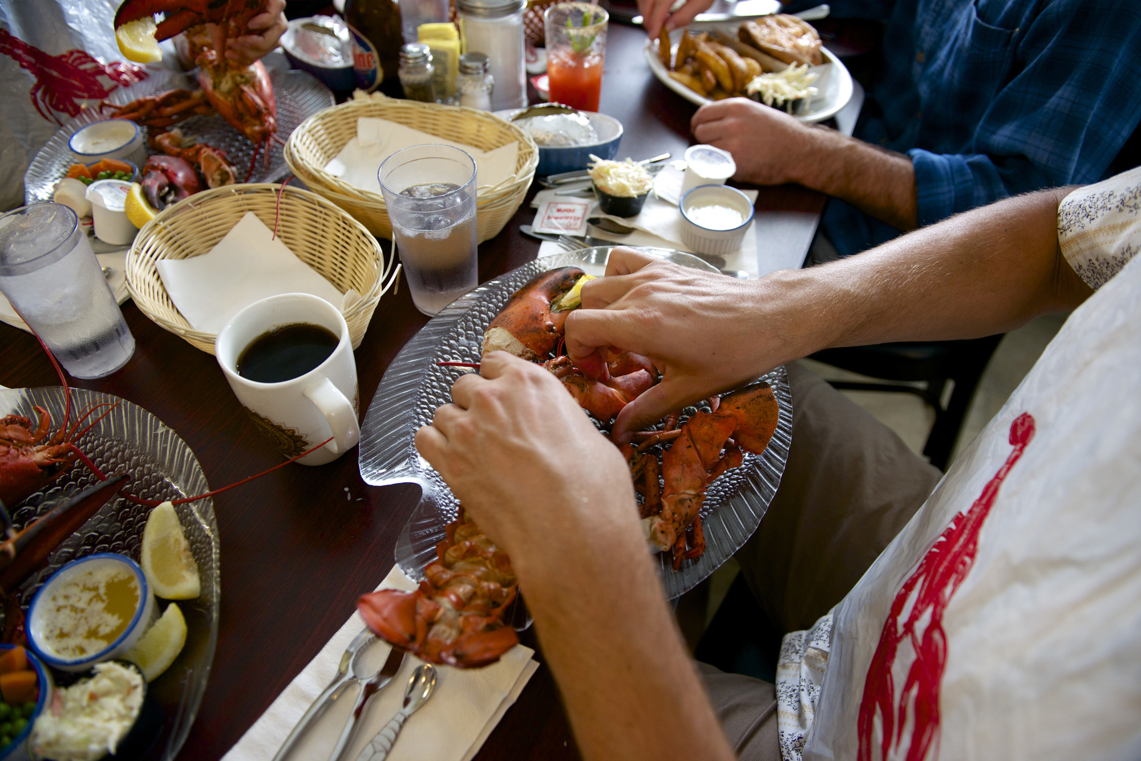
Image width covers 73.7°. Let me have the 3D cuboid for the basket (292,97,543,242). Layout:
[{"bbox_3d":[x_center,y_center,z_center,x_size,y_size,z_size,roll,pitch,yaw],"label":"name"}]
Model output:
[{"bbox_3d":[-0.151,-0.199,0.751,0.248,0.072,0.170,12,49,10],"label":"basket"}]

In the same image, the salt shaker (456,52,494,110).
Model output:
[{"bbox_3d":[-0.099,-0.304,0.815,0.041,0.087,0.041,1,50,0],"label":"salt shaker"}]

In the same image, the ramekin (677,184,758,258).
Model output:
[{"bbox_3d":[0.142,-0.155,0.742,0.073,0.037,0.073,1,49,0],"label":"ramekin"}]

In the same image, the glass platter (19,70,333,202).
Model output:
[{"bbox_3d":[-0.406,-0.243,0.814,0.298,0.028,0.365,0,49,-1],"label":"glass platter"}]

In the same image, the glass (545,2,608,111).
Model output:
[{"bbox_3d":[0.006,-0.339,0.841,0.068,0.128,0.068,1,49,0],"label":"glass"}]

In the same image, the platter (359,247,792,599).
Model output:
[{"bbox_3d":[0.018,0.016,0.590,0.302,0.026,0.379,20,53,15],"label":"platter"}]

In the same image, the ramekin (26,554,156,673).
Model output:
[{"bbox_3d":[-0.283,0.143,0.459,0.068,0.034,0.068,1,50,-1],"label":"ramekin"}]

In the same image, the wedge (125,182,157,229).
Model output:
[{"bbox_3d":[-0.407,-0.164,0.728,0.034,0.036,0.065,-25,53,-21],"label":"wedge"}]

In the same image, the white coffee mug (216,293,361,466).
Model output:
[{"bbox_3d":[-0.188,0.011,0.544,0.108,0.103,0.086,34,56,26],"label":"white coffee mug"}]

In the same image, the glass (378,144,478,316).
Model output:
[{"bbox_3d":[-0.110,-0.120,0.634,0.073,0.129,0.073,1,50,0],"label":"glass"}]

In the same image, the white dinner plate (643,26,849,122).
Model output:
[{"bbox_3d":[0.219,-0.386,0.954,0.234,0.027,0.290,-18,51,-16],"label":"white dinner plate"}]

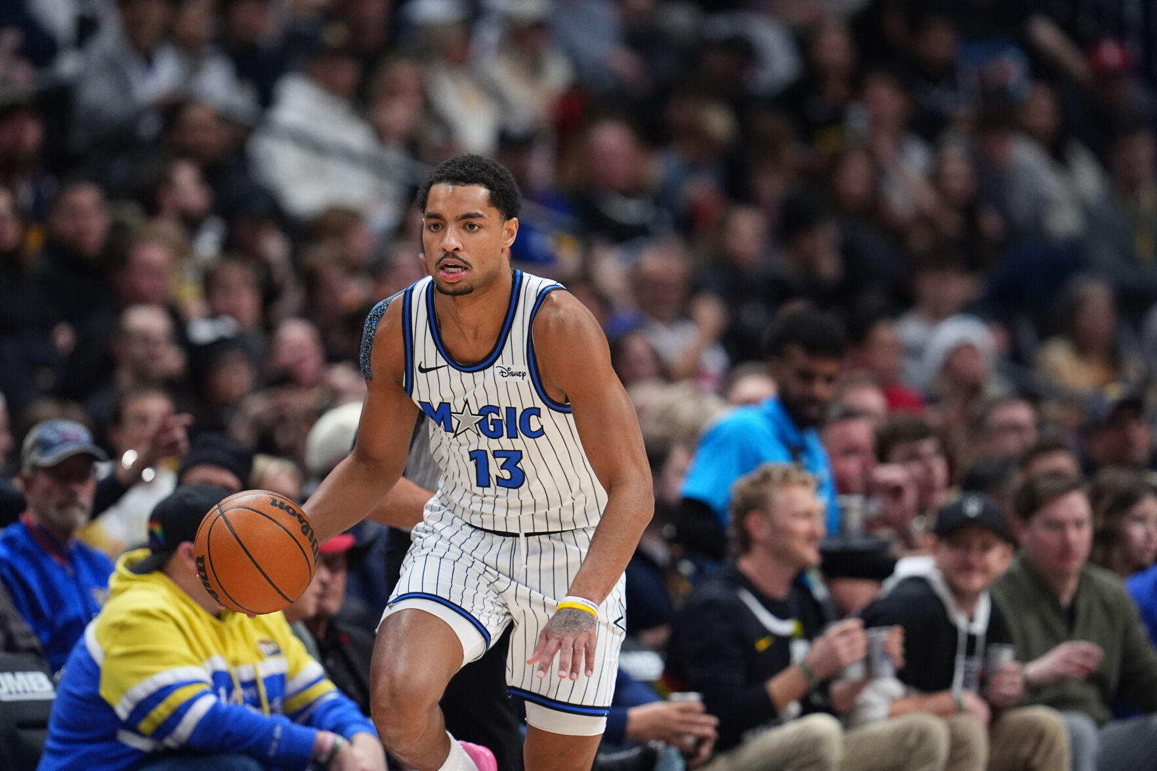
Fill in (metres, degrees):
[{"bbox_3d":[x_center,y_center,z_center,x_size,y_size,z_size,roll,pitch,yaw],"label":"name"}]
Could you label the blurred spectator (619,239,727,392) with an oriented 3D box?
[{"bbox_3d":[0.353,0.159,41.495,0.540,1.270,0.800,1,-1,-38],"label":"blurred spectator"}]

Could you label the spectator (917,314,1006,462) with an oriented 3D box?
[{"bbox_3d":[1.289,0.398,40.397,0.520,1.250,0.800,1,-1,-40],"label":"spectator"}]

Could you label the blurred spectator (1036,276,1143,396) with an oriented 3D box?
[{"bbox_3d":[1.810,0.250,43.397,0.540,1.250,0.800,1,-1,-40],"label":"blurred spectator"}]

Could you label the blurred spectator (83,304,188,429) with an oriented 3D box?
[{"bbox_3d":[-1.225,0.388,38.200,0.540,1.270,0.800,1,-1,-42],"label":"blurred spectator"}]

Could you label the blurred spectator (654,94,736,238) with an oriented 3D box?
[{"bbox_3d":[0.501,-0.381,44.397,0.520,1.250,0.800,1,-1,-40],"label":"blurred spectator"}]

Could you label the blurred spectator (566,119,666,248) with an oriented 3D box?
[{"bbox_3d":[0.203,-0.267,42.323,0.530,1.250,0.720,1,-1,-25],"label":"blurred spectator"}]

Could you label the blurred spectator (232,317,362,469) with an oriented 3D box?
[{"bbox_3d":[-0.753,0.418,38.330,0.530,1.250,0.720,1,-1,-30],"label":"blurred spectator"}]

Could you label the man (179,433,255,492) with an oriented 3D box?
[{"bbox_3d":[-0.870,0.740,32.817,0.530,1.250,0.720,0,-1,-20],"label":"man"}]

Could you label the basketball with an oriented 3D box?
[{"bbox_3d":[-0.617,0.320,24.650,0.240,0.240,0.240,0,-1,0],"label":"basketball"}]

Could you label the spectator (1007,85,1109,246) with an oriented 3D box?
[{"bbox_3d":[1.767,-0.473,46.700,0.550,1.270,0.800,1,-1,-42],"label":"spectator"}]

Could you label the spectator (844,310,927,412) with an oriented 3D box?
[{"bbox_3d":[1.036,0.403,38.359,0.720,1.250,0.530,-1,-2,45],"label":"spectator"}]

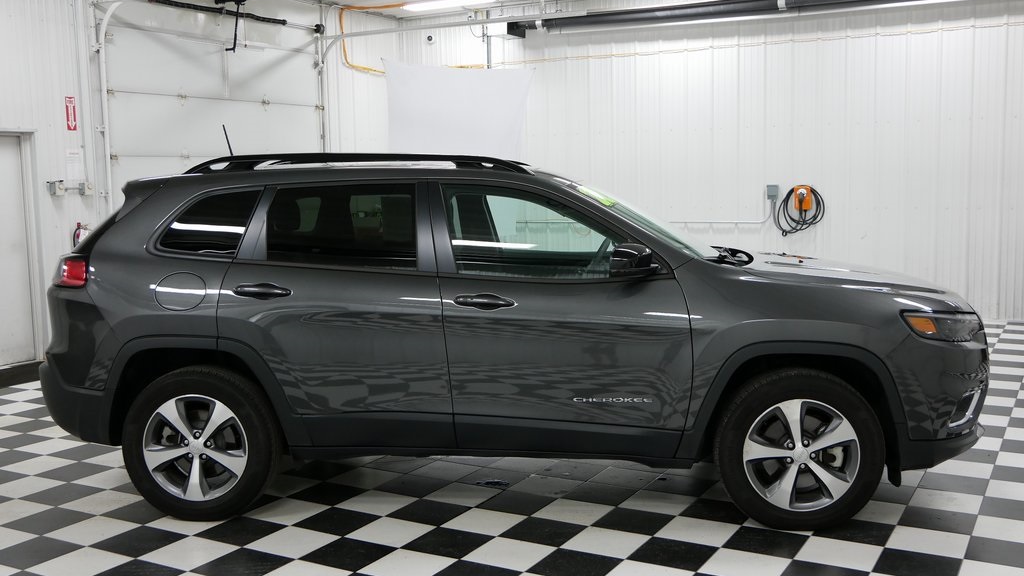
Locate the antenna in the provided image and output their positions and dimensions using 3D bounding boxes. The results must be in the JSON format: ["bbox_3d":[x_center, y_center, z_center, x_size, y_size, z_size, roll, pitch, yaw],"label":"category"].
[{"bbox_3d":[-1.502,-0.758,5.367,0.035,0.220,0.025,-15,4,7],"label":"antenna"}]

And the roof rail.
[{"bbox_3d":[-0.726,-0.576,4.676,1.650,0.105,0.060,1,6,6],"label":"roof rail"}]

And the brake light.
[{"bbox_3d":[-2.054,-0.083,4.730,0.250,0.145,0.230,0,6,6],"label":"brake light"}]

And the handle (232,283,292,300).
[{"bbox_3d":[-1.114,0.016,4.508,0.268,0.072,0.055,0,6,7],"label":"handle"}]

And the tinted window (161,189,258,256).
[{"bbox_3d":[-1.397,-0.294,4.645,0.440,0.325,0.045,0,-17,11],"label":"tinted window"}]

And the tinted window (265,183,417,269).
[{"bbox_3d":[-0.764,-0.276,4.568,0.690,0.405,0.040,0,-16,7],"label":"tinted window"}]

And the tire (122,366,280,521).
[{"bbox_3d":[-1.439,0.716,4.709,0.720,0.715,0.230,0,6,7],"label":"tire"}]

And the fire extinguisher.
[{"bbox_3d":[-4.088,-0.387,9.615,0.150,0.480,0.180,2,7,29],"label":"fire extinguisher"}]

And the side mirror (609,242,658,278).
[{"bbox_3d":[0.517,-0.116,4.258,0.200,0.145,0.240,0,6,7],"label":"side mirror"}]

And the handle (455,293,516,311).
[{"bbox_3d":[-0.119,0.059,4.396,0.275,0.075,0.055,0,6,6],"label":"handle"}]

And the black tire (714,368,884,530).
[{"bbox_3d":[1.254,0.694,4.431,0.720,0.710,0.225,0,6,6],"label":"black tire"}]

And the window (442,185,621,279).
[{"bbox_3d":[0.081,-0.253,4.490,0.800,0.430,0.050,0,-13,6],"label":"window"}]

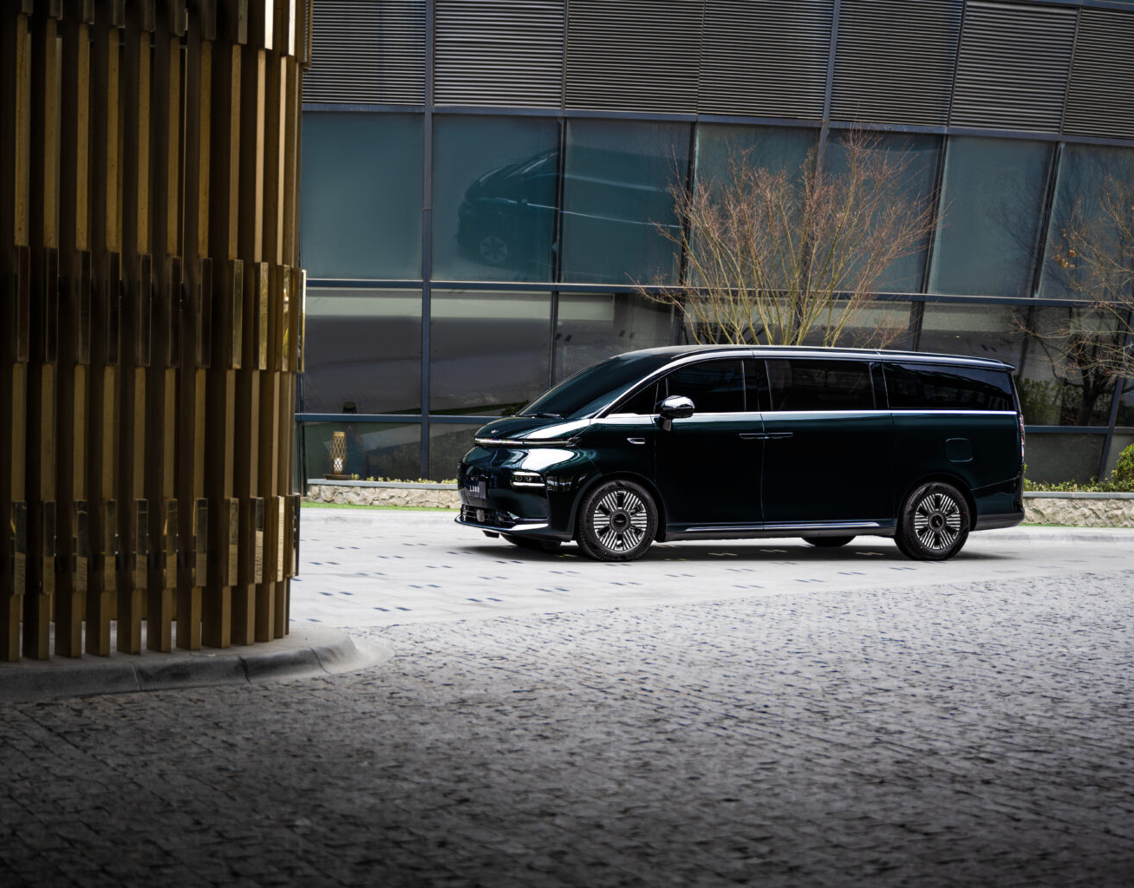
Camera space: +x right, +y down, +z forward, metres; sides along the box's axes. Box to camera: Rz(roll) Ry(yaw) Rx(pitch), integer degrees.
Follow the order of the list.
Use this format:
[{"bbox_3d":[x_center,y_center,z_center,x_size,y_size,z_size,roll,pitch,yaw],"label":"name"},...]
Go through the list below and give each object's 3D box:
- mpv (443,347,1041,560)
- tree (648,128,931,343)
[{"bbox_3d":[1.588,0.051,18.116,5.300,1.930,2.000,1,0,-25],"label":"mpv"},{"bbox_3d":[2.941,-1.726,25.600,3.700,4.650,3.200,1,0,0],"label":"tree"}]

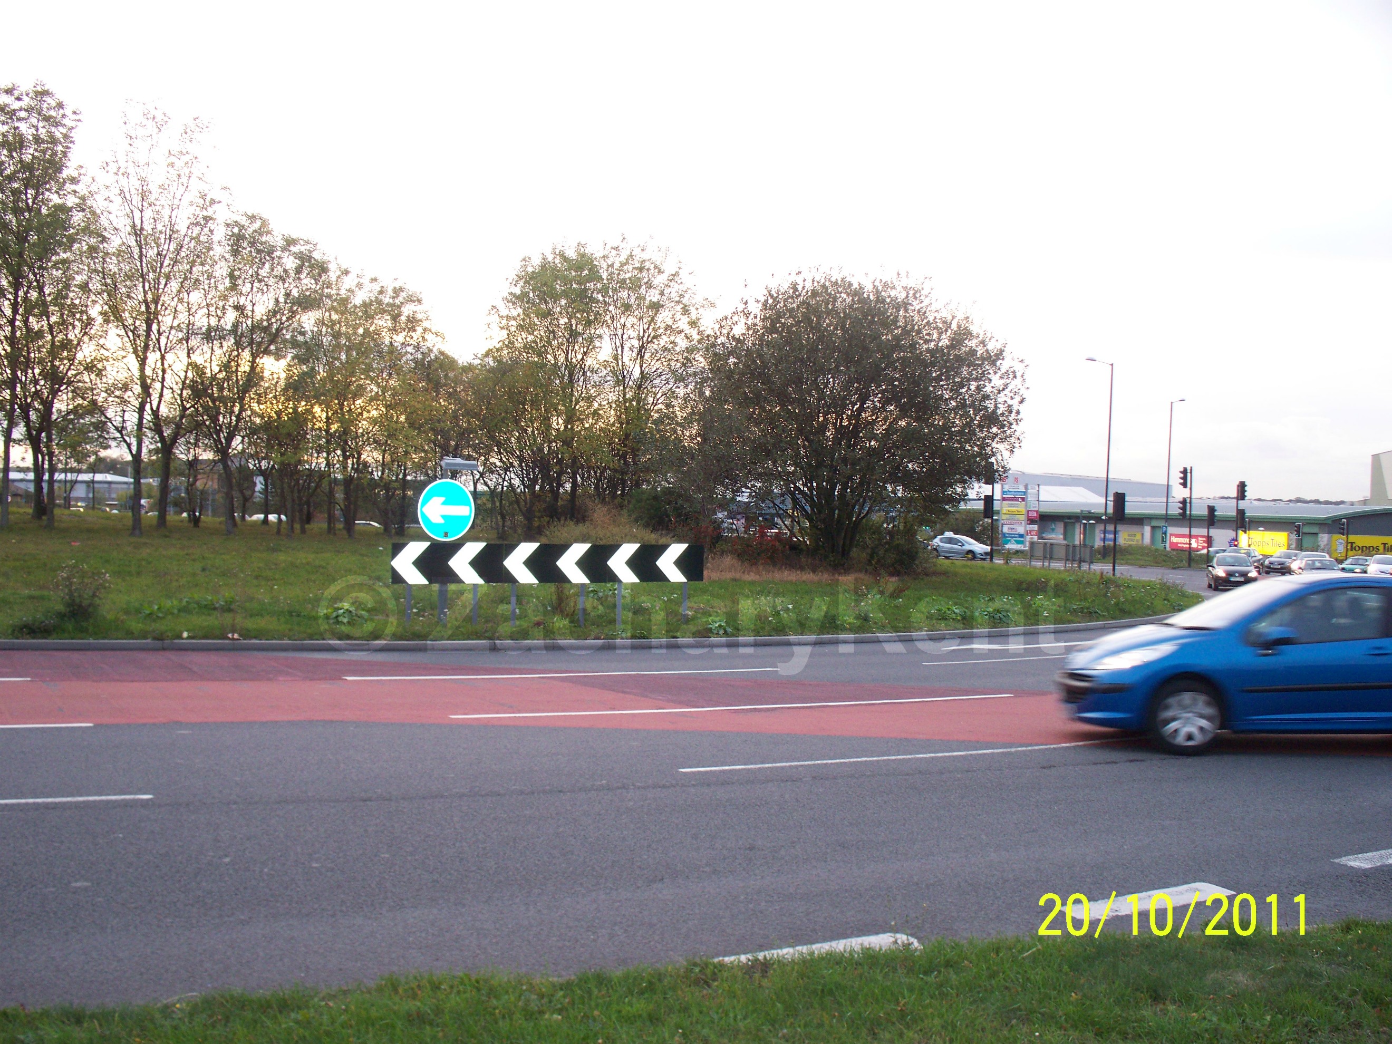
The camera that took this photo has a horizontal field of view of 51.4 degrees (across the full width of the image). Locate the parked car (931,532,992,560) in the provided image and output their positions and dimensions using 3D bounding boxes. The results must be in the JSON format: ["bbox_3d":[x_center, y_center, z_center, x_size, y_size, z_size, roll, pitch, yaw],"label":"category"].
[{"bbox_3d":[16.200,1.540,88.200,1.770,1.530,4.150,1,0,-44],"label":"parked car"}]

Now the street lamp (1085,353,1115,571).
[{"bbox_3d":[24.000,-3.750,86.500,1.950,12.300,0.400,2,0,-33],"label":"street lamp"}]

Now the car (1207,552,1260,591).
[{"bbox_3d":[21.850,2.020,58.800,1.750,1.490,4.000,1,0,15],"label":"car"}]

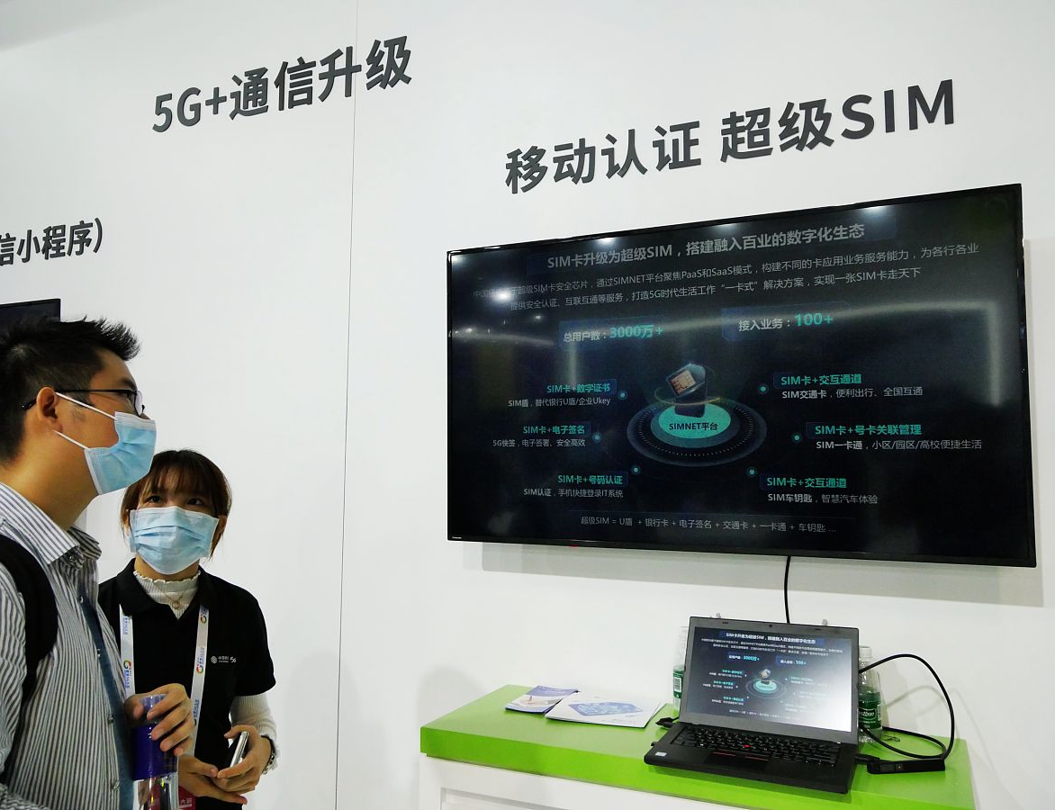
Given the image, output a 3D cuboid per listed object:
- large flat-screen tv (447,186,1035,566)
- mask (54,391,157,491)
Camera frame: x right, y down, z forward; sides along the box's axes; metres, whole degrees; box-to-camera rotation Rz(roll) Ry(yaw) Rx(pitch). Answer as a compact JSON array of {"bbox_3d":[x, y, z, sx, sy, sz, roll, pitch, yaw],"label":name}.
[{"bbox_3d":[0.381,-0.040,1.902,1.232,0.708,0.065,-2,-3,25],"label":"large flat-screen tv"},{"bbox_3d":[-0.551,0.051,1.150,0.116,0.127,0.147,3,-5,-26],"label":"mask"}]

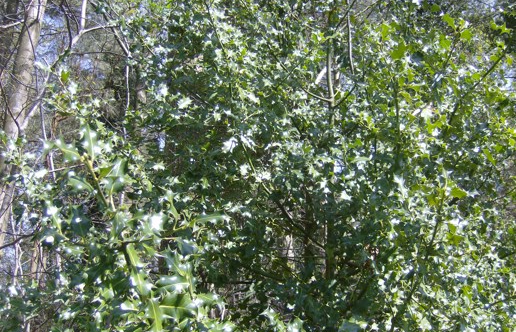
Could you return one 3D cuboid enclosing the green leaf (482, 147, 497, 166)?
[{"bbox_3d":[0.797,-0.033,1.850,0.013,0.070,0.034,-22,-13,-43],"label":"green leaf"}]

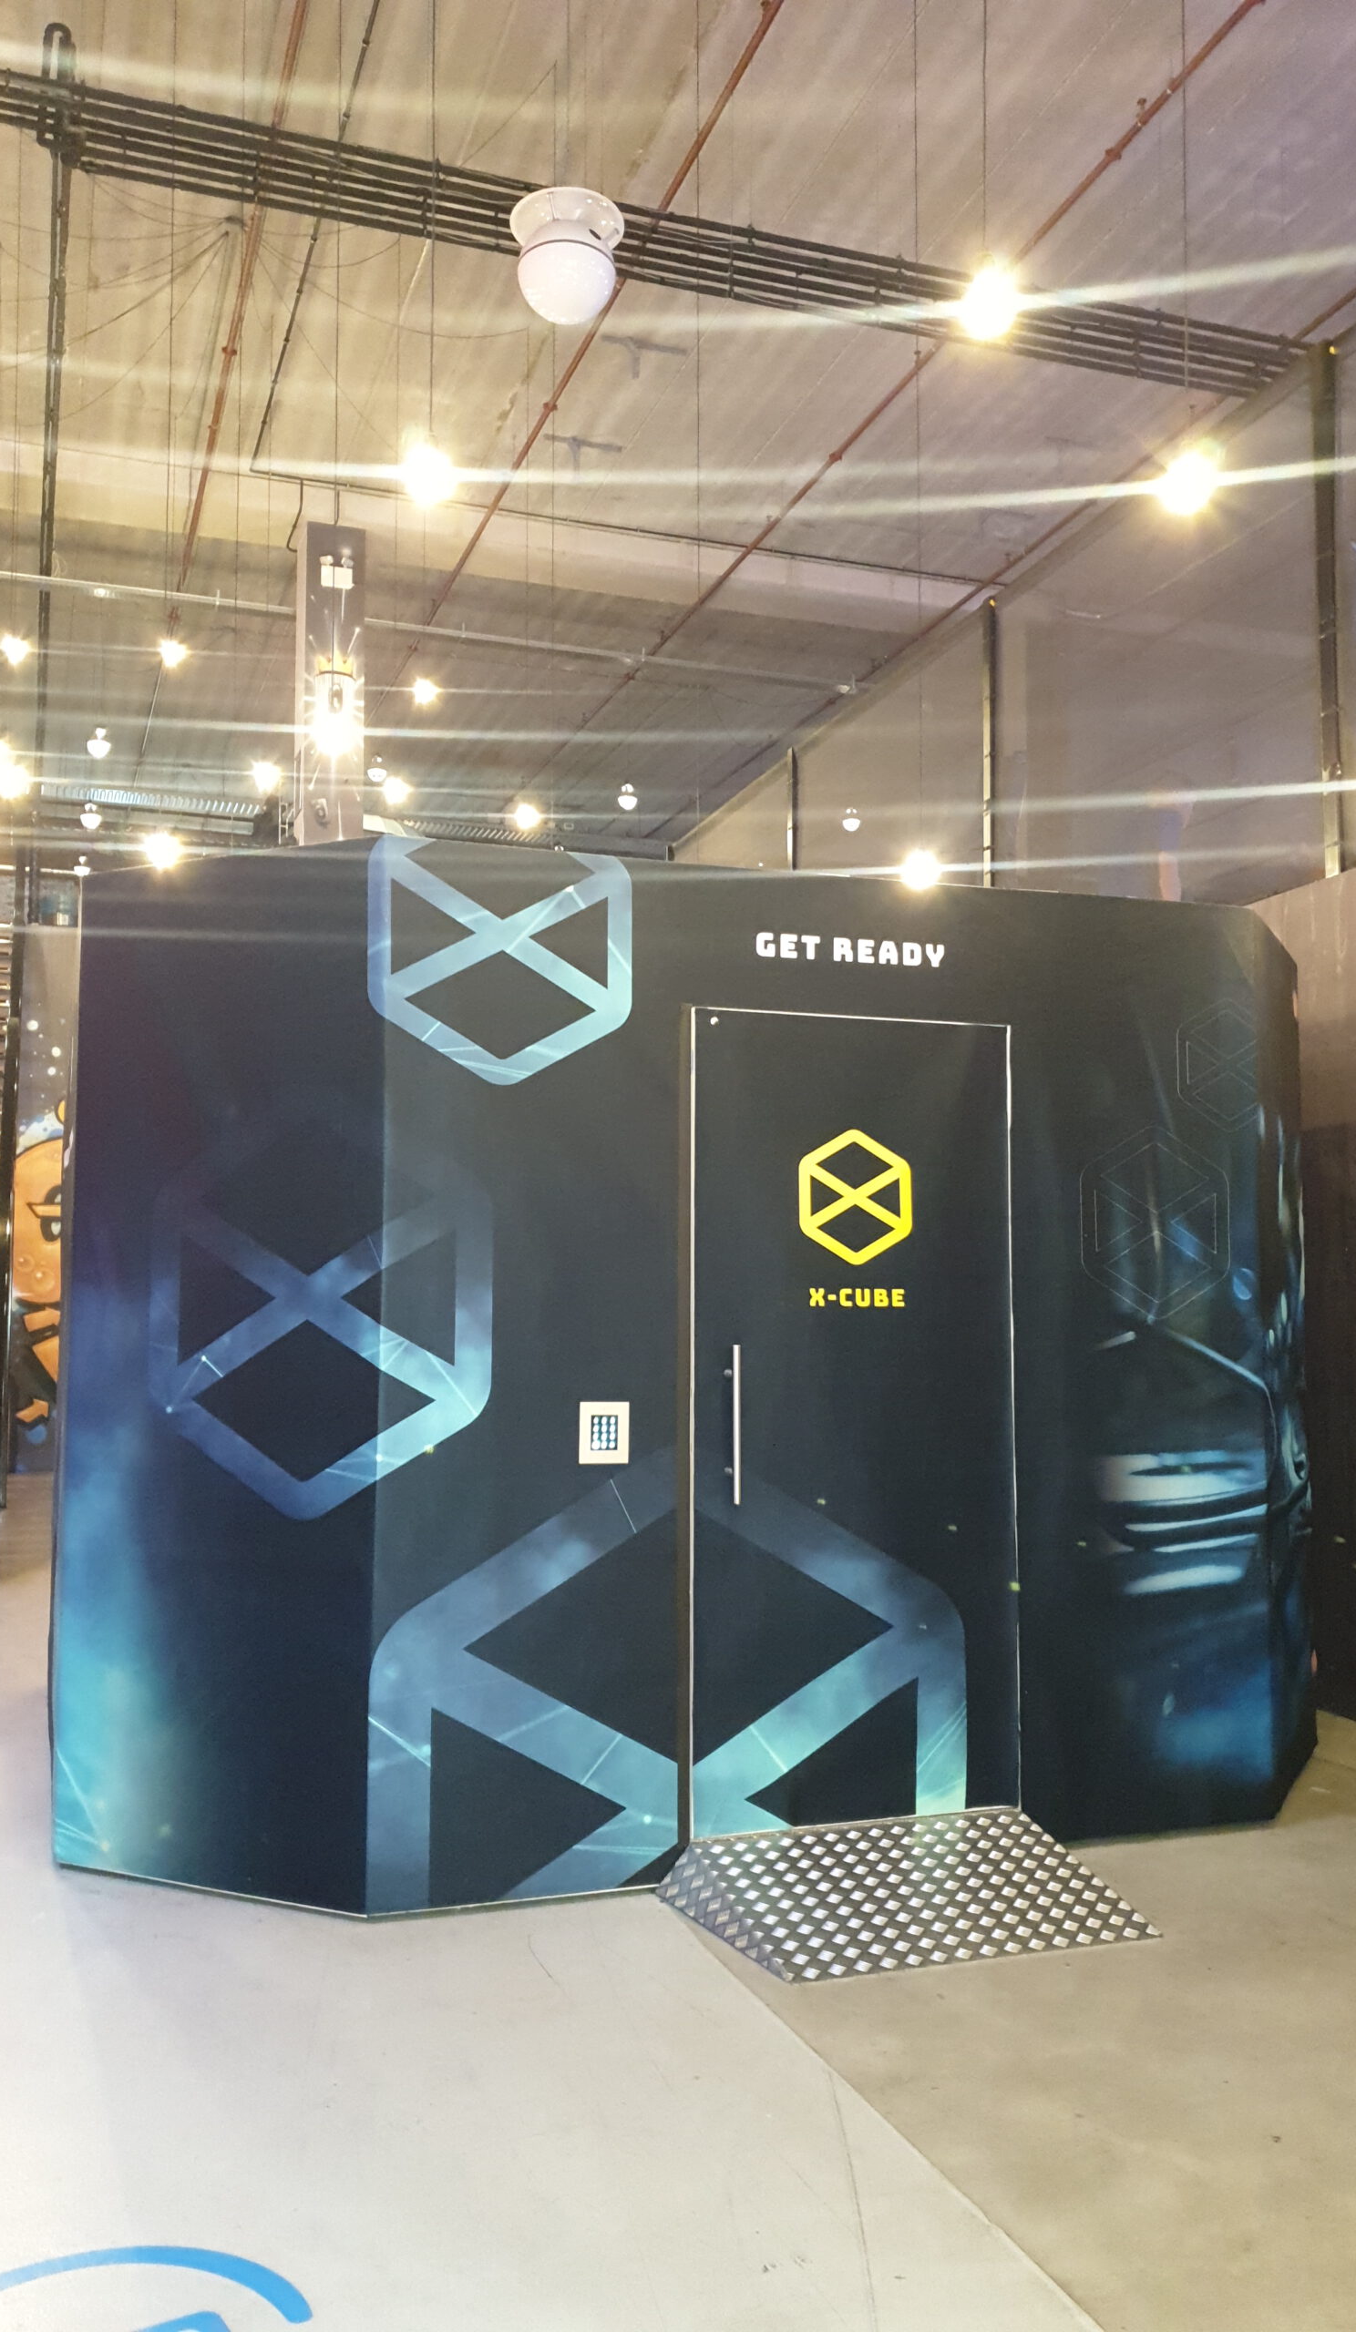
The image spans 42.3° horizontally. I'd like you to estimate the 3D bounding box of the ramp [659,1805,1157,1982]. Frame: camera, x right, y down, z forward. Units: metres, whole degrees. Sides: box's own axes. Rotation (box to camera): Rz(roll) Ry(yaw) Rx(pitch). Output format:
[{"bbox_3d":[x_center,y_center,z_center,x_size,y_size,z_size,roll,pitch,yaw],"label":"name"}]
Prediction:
[{"bbox_3d":[0.552,1.698,4.118,1.065,0.102,0.637,1,-4,-17],"label":"ramp"}]

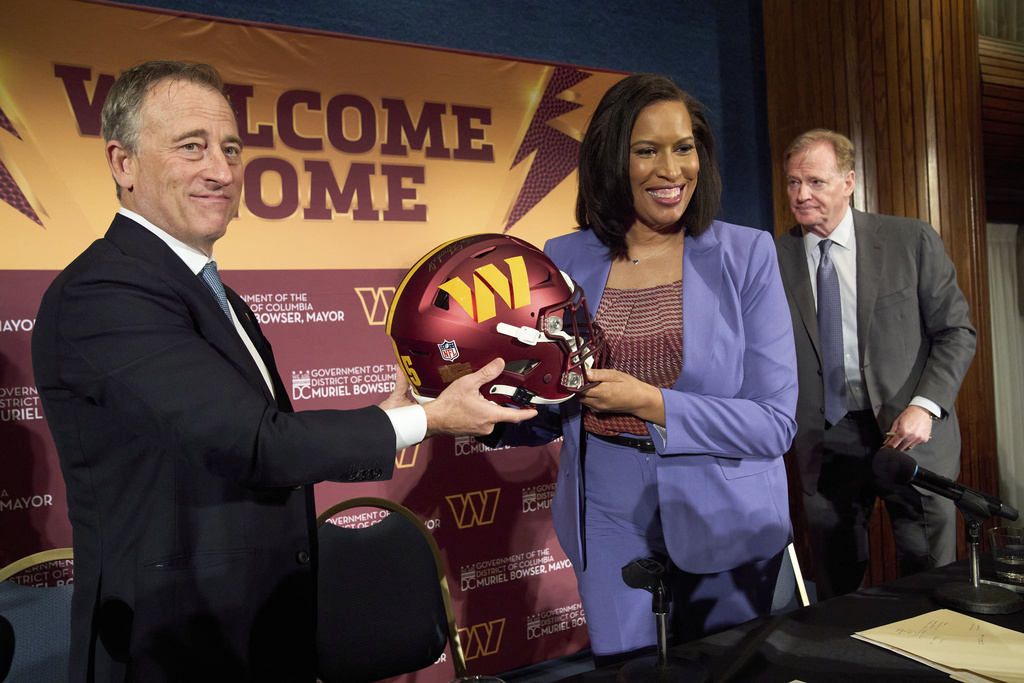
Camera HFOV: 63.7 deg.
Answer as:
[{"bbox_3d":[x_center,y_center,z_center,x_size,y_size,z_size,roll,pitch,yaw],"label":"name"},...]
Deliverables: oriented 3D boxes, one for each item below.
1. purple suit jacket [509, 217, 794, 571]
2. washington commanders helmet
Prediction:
[{"bbox_3d":[0.235,0.090,1.400,0.480,0.620,0.390,-2,1,28],"label":"purple suit jacket"},{"bbox_3d":[-0.024,-0.031,1.240,0.325,0.265,0.240,-8,2,-20],"label":"washington commanders helmet"}]

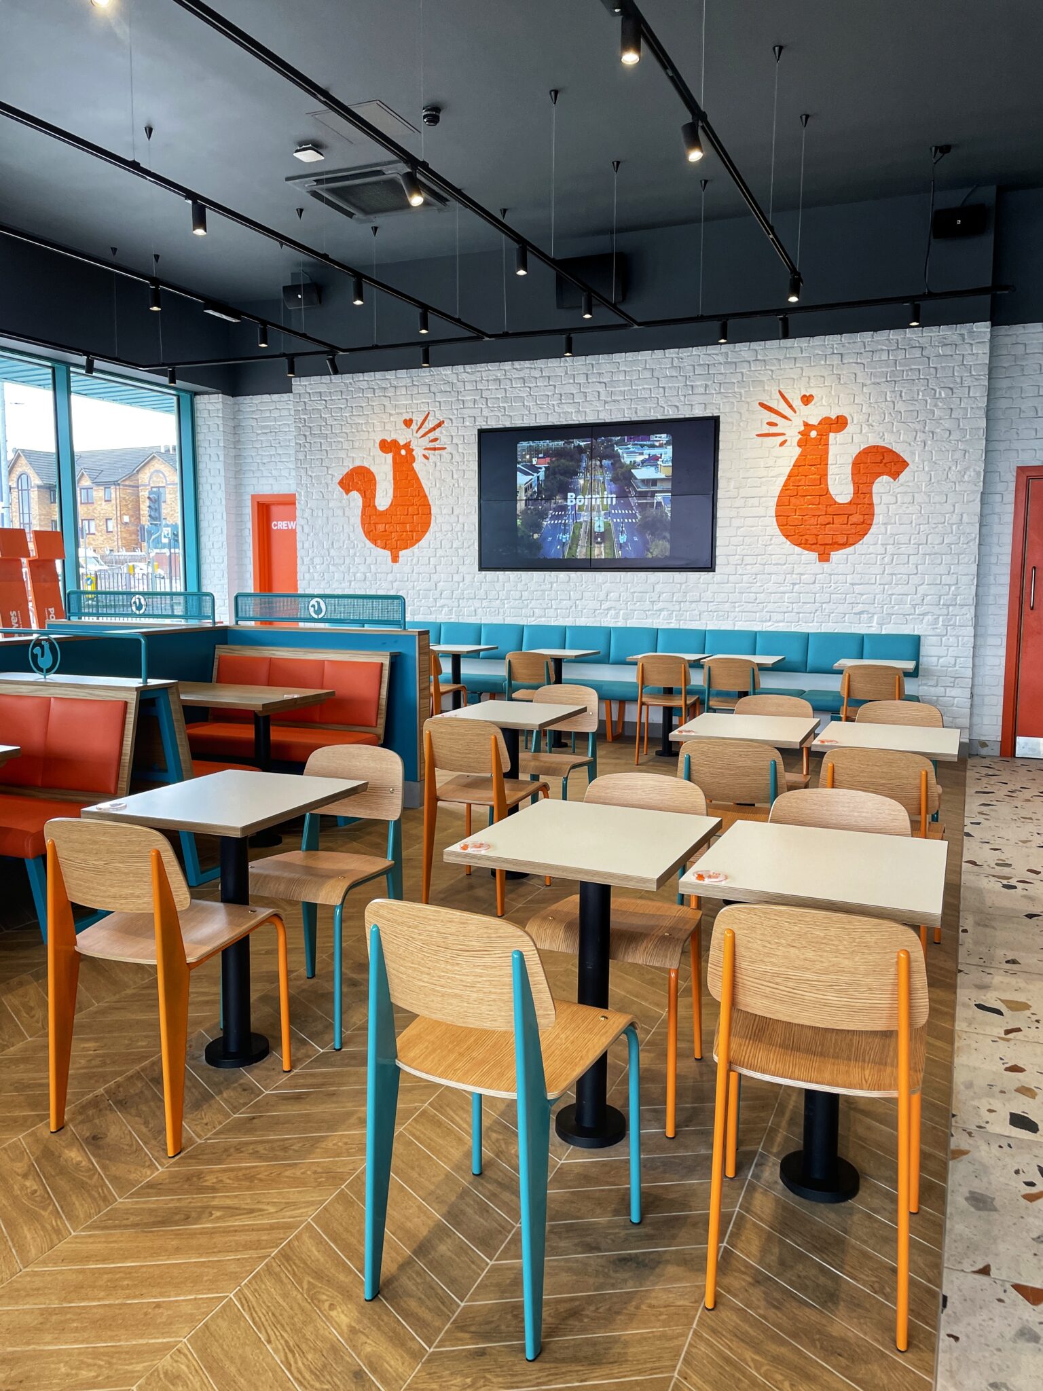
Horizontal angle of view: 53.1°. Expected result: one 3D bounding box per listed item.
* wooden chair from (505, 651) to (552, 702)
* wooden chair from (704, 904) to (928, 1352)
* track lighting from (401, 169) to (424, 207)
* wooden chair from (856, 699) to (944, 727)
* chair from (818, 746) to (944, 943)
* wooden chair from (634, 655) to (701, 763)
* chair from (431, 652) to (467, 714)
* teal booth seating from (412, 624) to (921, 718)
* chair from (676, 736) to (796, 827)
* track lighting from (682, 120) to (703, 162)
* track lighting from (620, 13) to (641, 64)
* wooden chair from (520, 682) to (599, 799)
[{"bbox_3d":[0.136,0.057,7.939,0.418,0.802,0.491,3,7,22],"label":"wooden chair"},{"bbox_3d":[0.591,0.747,2.092,0.415,0.790,0.495,3,7,19],"label":"wooden chair"},{"bbox_3d":[-0.490,-2.278,4.700,0.064,0.155,0.064,-26,-12,39],"label":"track lighting"},{"bbox_3d":[1.640,0.452,4.588,0.418,0.802,0.491,3,7,21],"label":"wooden chair"},{"bbox_3d":[1.290,0.558,3.751,0.415,0.790,0.495,3,7,25],"label":"chair"},{"bbox_3d":[1.079,0.096,7.723,0.415,0.790,0.495,2,7,18],"label":"wooden chair"},{"bbox_3d":[-0.736,-0.016,8.607,0.415,0.790,0.495,4,8,29],"label":"chair"},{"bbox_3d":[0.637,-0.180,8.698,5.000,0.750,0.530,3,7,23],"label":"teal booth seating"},{"bbox_3d":[0.804,0.530,3.889,0.418,0.802,0.491,3,7,20],"label":"chair"},{"bbox_3d":[0.689,-2.222,4.200,0.064,0.155,0.064,-3,-10,-27],"label":"track lighting"},{"bbox_3d":[0.350,-2.115,3.358,0.065,0.142,0.065,0,7,0],"label":"track lighting"},{"bbox_3d":[0.134,0.375,5.200,0.418,0.802,0.491,4,8,29],"label":"wooden chair"}]

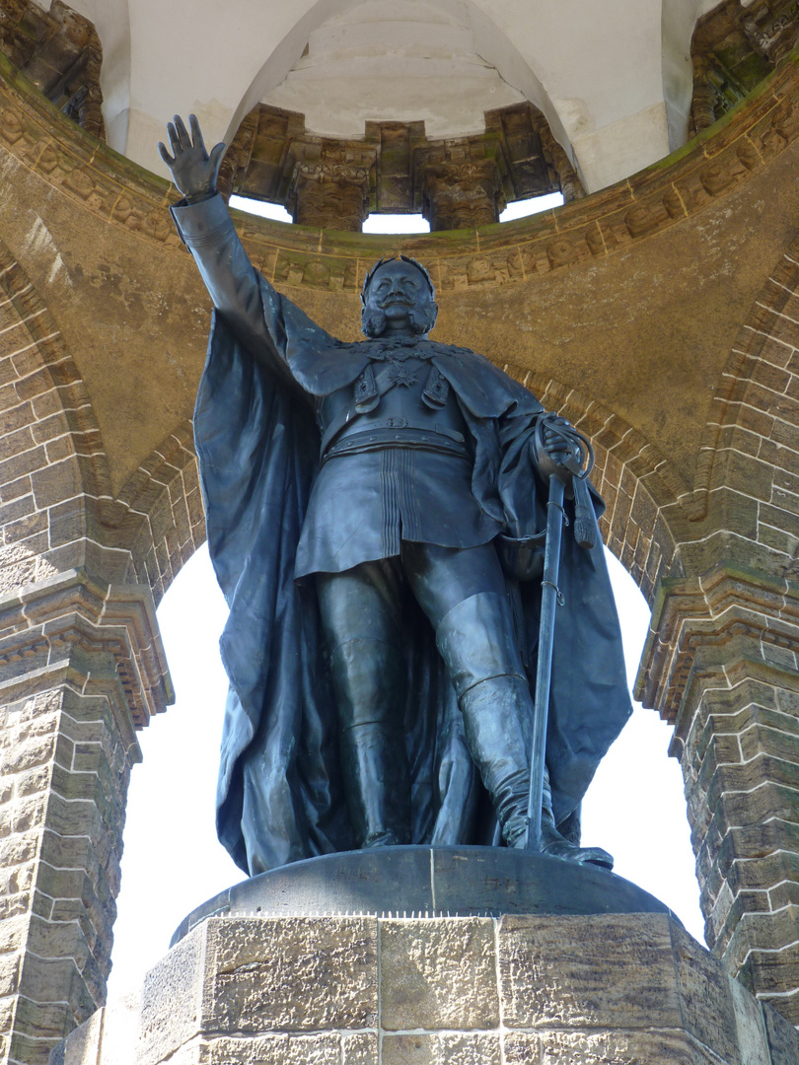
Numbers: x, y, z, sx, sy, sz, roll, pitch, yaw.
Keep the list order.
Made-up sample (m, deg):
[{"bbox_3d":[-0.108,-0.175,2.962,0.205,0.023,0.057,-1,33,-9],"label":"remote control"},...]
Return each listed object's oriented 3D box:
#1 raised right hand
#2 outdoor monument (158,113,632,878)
[{"bbox_3d":[-2.067,-3.718,14.634,0.630,0.820,0.320,-7,-2,-4],"label":"raised right hand"},{"bbox_3d":[-0.153,-0.165,13.170,4.260,8.000,2.850,-1,-37,0],"label":"outdoor monument"}]

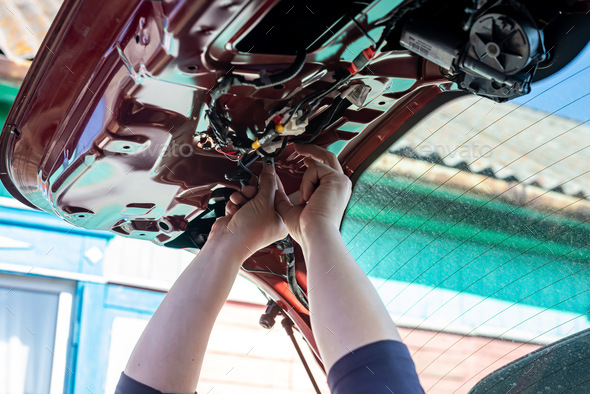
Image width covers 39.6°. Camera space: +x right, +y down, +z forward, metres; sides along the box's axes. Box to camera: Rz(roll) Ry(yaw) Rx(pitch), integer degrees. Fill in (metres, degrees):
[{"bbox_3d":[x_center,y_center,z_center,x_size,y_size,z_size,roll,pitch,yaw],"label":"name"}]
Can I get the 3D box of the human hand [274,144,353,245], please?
[{"bbox_3d":[0.024,0.000,1.120,0.088,0.122,0.090,6,-18,-17],"label":"human hand"}]

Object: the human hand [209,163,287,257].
[{"bbox_3d":[-0.063,0.018,1.130,0.085,0.115,0.085,12,-17,17],"label":"human hand"}]

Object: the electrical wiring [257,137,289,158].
[{"bbox_3d":[-0.031,-0.069,1.150,0.043,0.027,0.020,0,-17,0],"label":"electrical wiring"}]

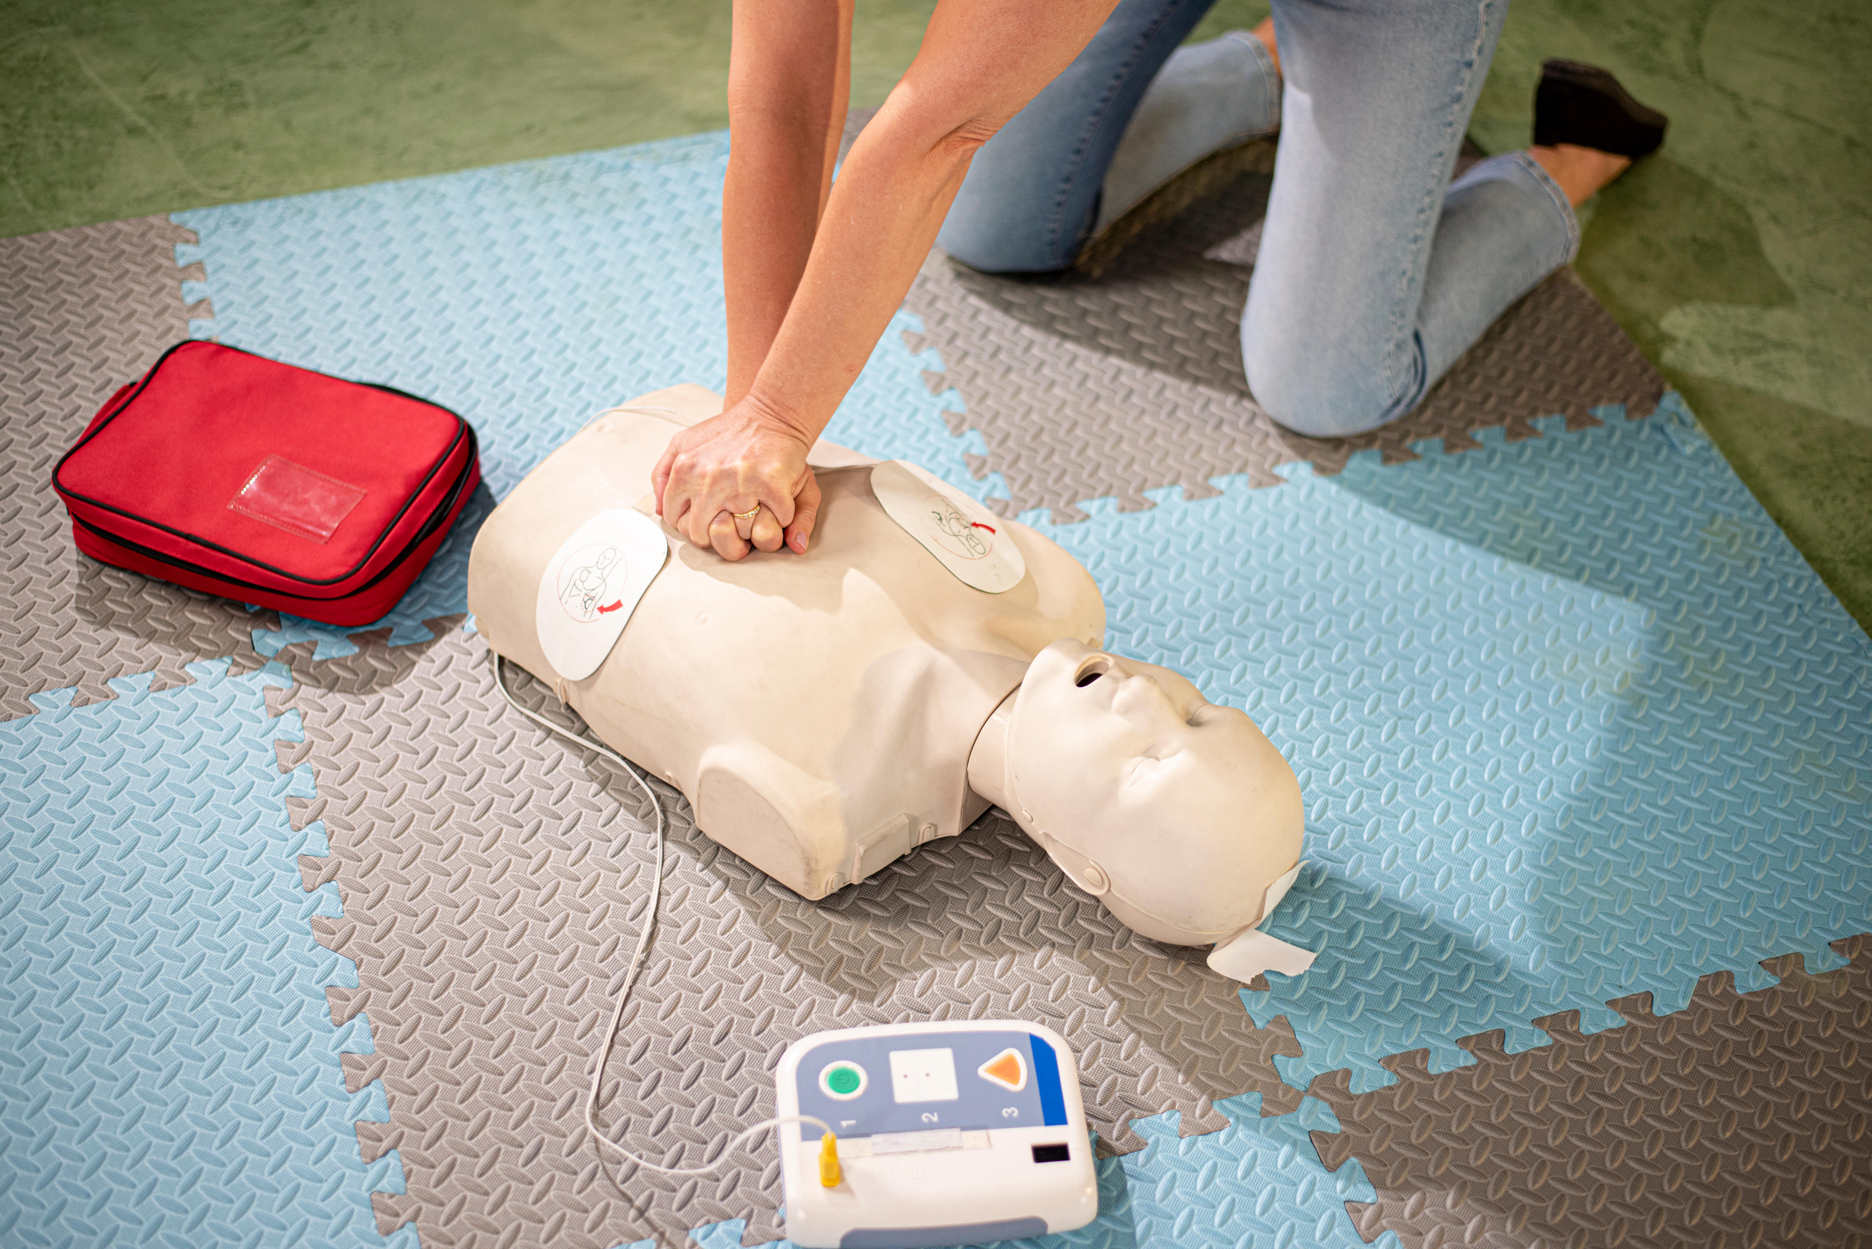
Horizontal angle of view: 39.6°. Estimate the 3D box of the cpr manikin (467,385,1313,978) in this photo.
[{"bbox_3d":[-0.021,0.028,1.891,0.665,0.210,0.330,28,49,22],"label":"cpr manikin"}]

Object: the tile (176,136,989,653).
[{"bbox_3d":[-0.315,-0.224,2.285,0.632,0.014,0.622,-11,46,-15],"label":"tile"}]

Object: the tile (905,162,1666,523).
[{"bbox_3d":[0.263,-0.336,2.446,0.640,0.014,0.622,-11,46,-15],"label":"tile"}]

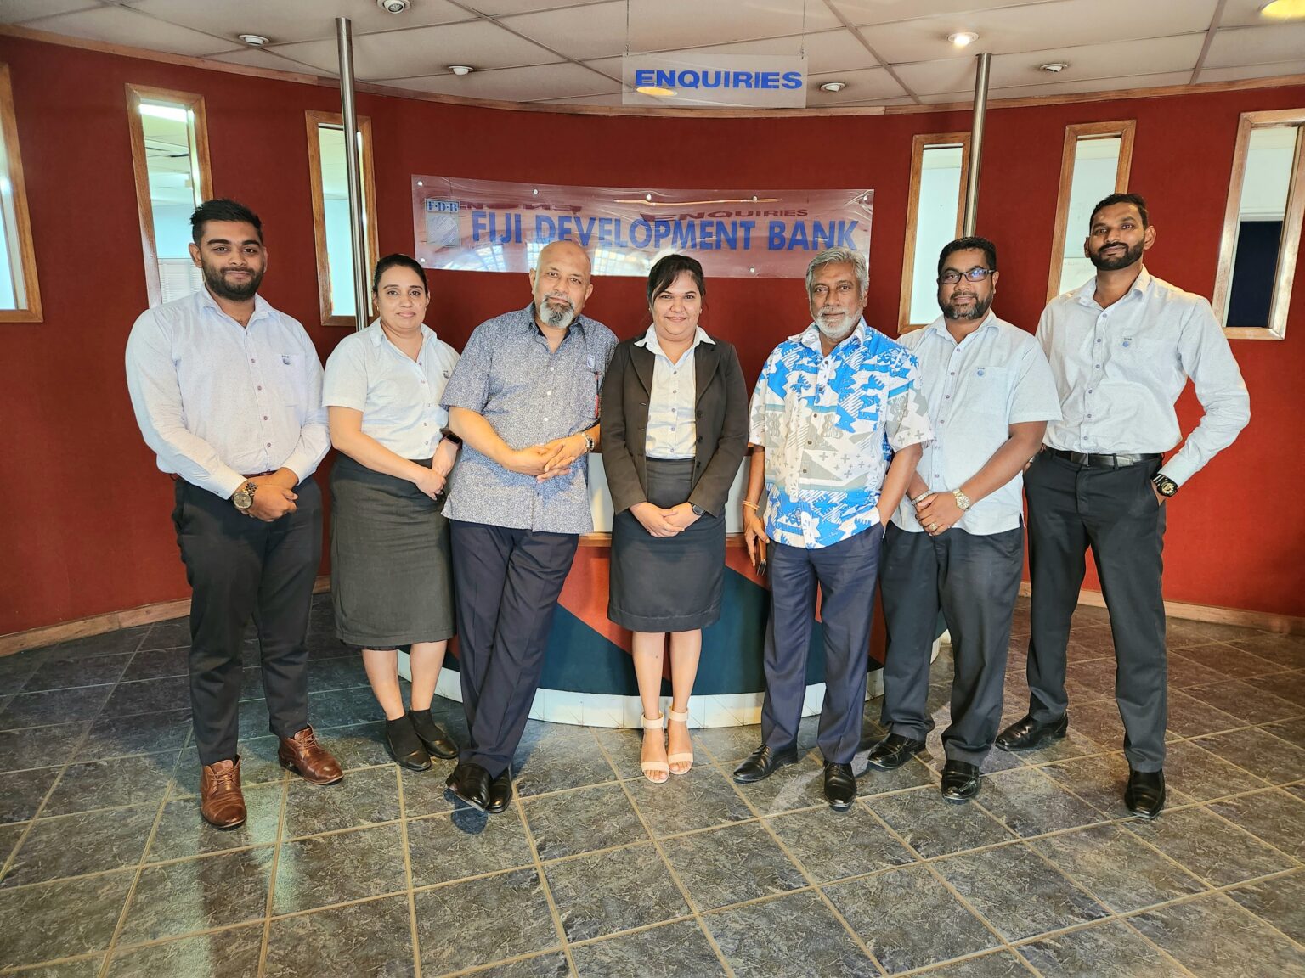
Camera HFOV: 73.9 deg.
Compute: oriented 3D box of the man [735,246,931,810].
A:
[{"bbox_3d":[0.513,0.124,2.625,0.540,1.660,0.390,4,12,16],"label":"man"}]

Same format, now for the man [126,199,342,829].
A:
[{"bbox_3d":[-1.181,0.072,2.527,0.560,1.760,0.410,-7,14,-33],"label":"man"}]

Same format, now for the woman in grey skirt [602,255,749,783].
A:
[{"bbox_3d":[0.059,0.111,2.725,0.460,1.635,0.330,1,11,1],"label":"woman in grey skirt"}]

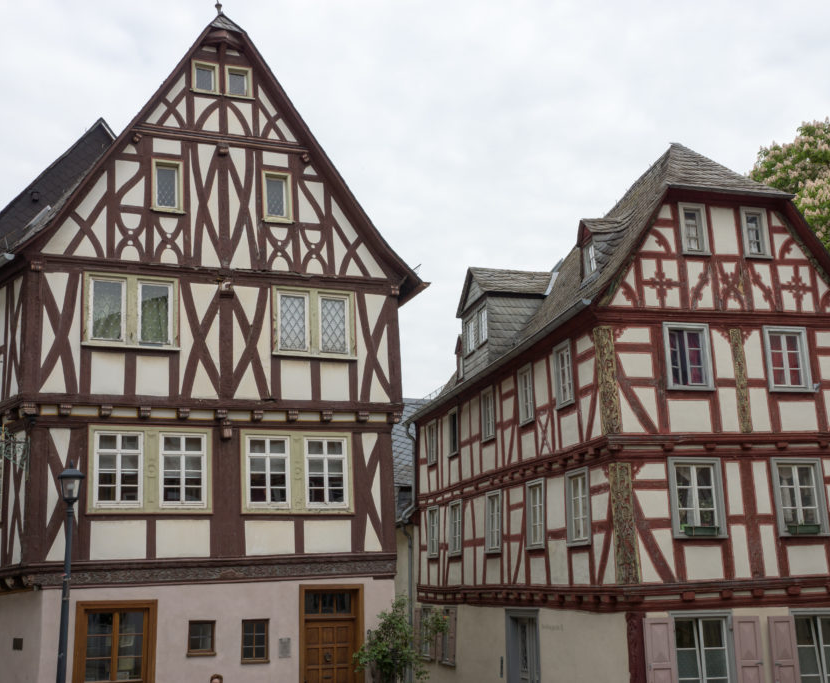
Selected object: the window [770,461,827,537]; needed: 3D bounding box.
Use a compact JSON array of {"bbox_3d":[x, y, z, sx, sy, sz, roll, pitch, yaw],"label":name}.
[{"bbox_3d":[7.161,2.910,19.073,1.030,1.430,0.130,1,-14,-15],"label":"window"}]

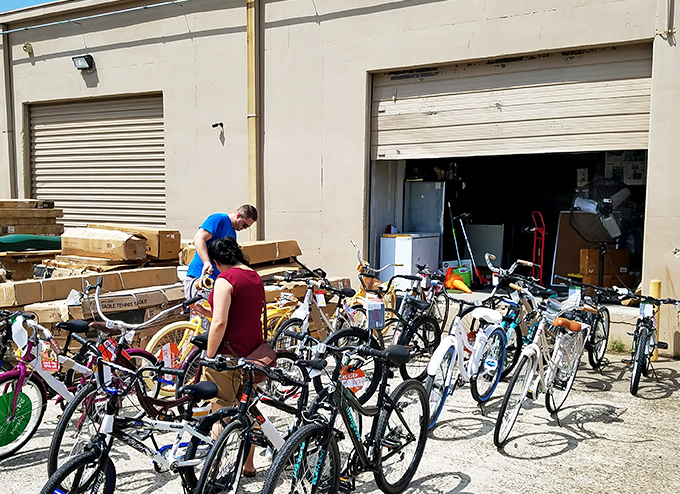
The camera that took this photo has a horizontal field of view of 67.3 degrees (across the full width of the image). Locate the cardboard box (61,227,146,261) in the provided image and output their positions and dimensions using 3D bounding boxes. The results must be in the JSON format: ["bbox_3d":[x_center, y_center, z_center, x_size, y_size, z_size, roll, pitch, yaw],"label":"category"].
[{"bbox_3d":[-2.990,-0.020,6.430,1.270,0.300,0.320,2,5,30],"label":"cardboard box"}]

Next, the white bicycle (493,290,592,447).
[{"bbox_3d":[1.560,0.830,3.780,0.640,1.060,1.770,12,7,39],"label":"white bicycle"}]

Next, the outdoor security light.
[{"bbox_3d":[-4.660,-3.350,9.280,0.375,0.250,0.200,2,5,22],"label":"outdoor security light"}]

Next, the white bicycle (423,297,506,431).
[{"bbox_3d":[0.990,0.800,4.060,0.640,1.030,1.700,3,5,37],"label":"white bicycle"}]

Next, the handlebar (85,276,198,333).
[{"bbox_3d":[-1.230,0.355,3.150,0.720,0.230,0.270,9,7,15],"label":"handlebar"}]

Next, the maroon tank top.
[{"bbox_3d":[-0.630,0.395,3.130,0.250,0.540,0.360,4,6,44],"label":"maroon tank top"}]

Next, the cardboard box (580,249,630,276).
[{"bbox_3d":[3.906,0.205,7.530,0.570,0.364,0.380,1,4,12],"label":"cardboard box"}]

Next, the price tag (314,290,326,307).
[{"bbox_3d":[-0.174,0.466,4.600,0.075,0.145,0.008,-8,4,0],"label":"price tag"}]

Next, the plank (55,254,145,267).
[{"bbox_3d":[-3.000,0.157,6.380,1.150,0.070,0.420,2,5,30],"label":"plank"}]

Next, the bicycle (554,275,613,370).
[{"bbox_3d":[2.570,0.846,5.220,0.630,1.030,1.740,10,7,39],"label":"bicycle"}]

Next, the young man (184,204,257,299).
[{"bbox_3d":[-1.140,0.420,4.880,0.580,1.640,0.530,2,5,25],"label":"young man"}]

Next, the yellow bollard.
[{"bbox_3d":[3.680,0.857,5.930,0.117,0.950,0.117,0,4,0],"label":"yellow bollard"}]

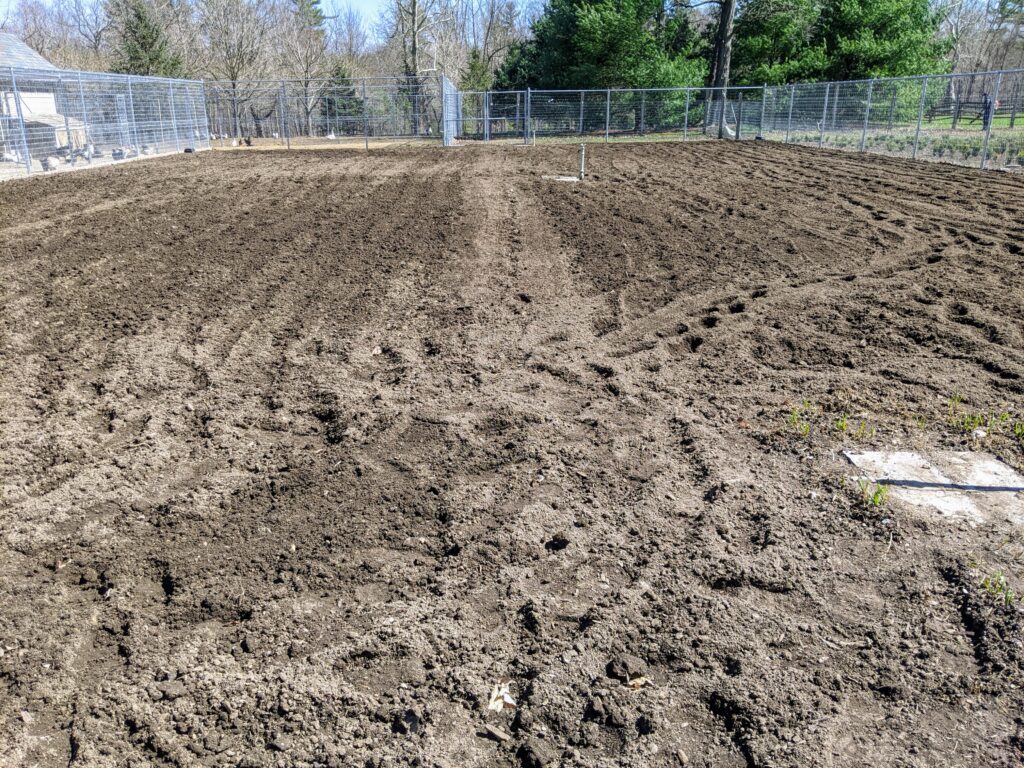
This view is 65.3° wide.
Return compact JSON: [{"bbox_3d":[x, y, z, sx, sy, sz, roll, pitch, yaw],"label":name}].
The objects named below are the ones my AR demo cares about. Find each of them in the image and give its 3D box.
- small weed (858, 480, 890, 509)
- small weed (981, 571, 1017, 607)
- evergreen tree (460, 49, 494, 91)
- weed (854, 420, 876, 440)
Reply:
[{"bbox_3d":[1.381,0.421,3.044,0.099,0.069,0.060,9,21,25],"label":"small weed"},{"bbox_3d":[1.496,0.628,2.457,0.080,0.066,0.060,13,22,33],"label":"small weed"},{"bbox_3d":[-1.903,-15.523,42.337,1.992,4.181,1.992,-1,19,-2],"label":"evergreen tree"},{"bbox_3d":[1.615,0.212,3.649,0.082,0.062,0.061,9,20,24],"label":"weed"}]

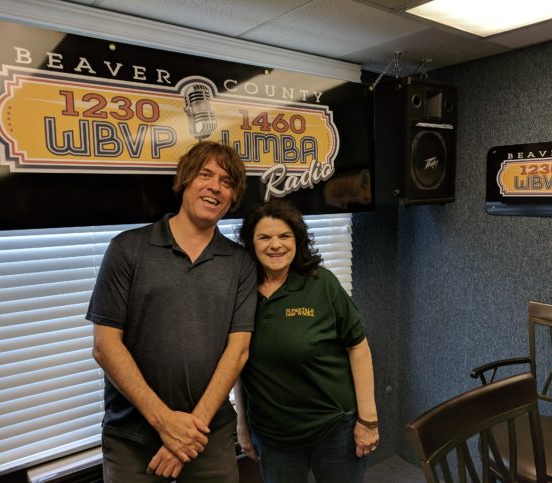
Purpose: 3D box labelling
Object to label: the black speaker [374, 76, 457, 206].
[{"bbox_3d":[0.712,-0.503,2.558,0.376,0.605,0.280,-4,7,-32],"label":"black speaker"}]

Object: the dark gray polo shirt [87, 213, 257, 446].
[{"bbox_3d":[-0.328,0.264,1.520,0.530,0.710,0.290,-3,6,-23],"label":"dark gray polo shirt"}]

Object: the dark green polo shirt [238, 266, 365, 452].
[{"bbox_3d":[0.083,0.388,1.680,0.460,0.610,0.310,1,6,14],"label":"dark green polo shirt"}]

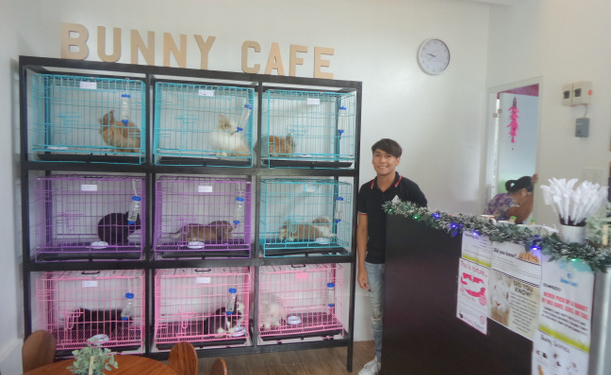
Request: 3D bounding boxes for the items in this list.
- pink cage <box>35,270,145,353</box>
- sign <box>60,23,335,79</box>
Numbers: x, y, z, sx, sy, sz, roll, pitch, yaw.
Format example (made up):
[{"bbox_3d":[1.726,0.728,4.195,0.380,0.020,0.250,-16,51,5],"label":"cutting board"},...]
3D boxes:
[{"bbox_3d":[-1.393,0.812,2.858,0.609,0.511,0.390,1,4,-13],"label":"pink cage"},{"bbox_3d":[-0.629,-0.847,2.694,1.682,0.209,0.025,1,4,-12],"label":"sign"}]

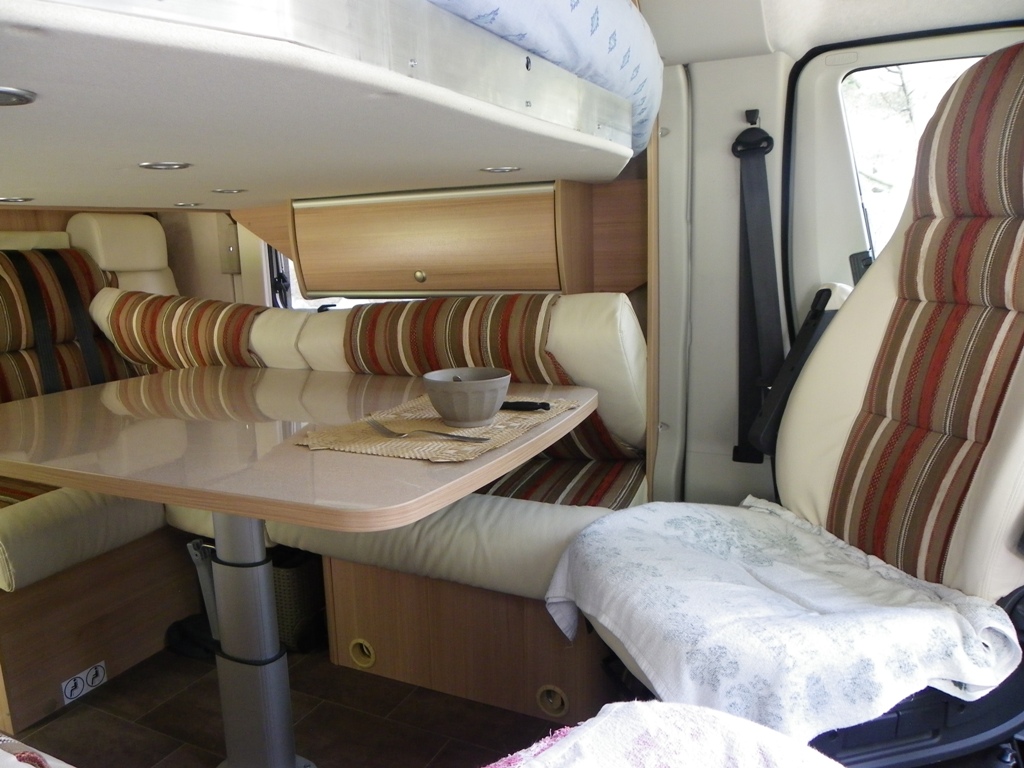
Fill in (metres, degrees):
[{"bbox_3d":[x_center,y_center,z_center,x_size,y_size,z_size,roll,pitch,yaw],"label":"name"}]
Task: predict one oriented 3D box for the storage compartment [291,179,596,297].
[{"bbox_3d":[-0.180,-0.366,2.003,0.725,0.265,0.275,3,10,24],"label":"storage compartment"}]

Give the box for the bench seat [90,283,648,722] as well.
[{"bbox_3d":[-0.404,0.216,2.049,1.580,0.915,0.500,3,10,24],"label":"bench seat"}]

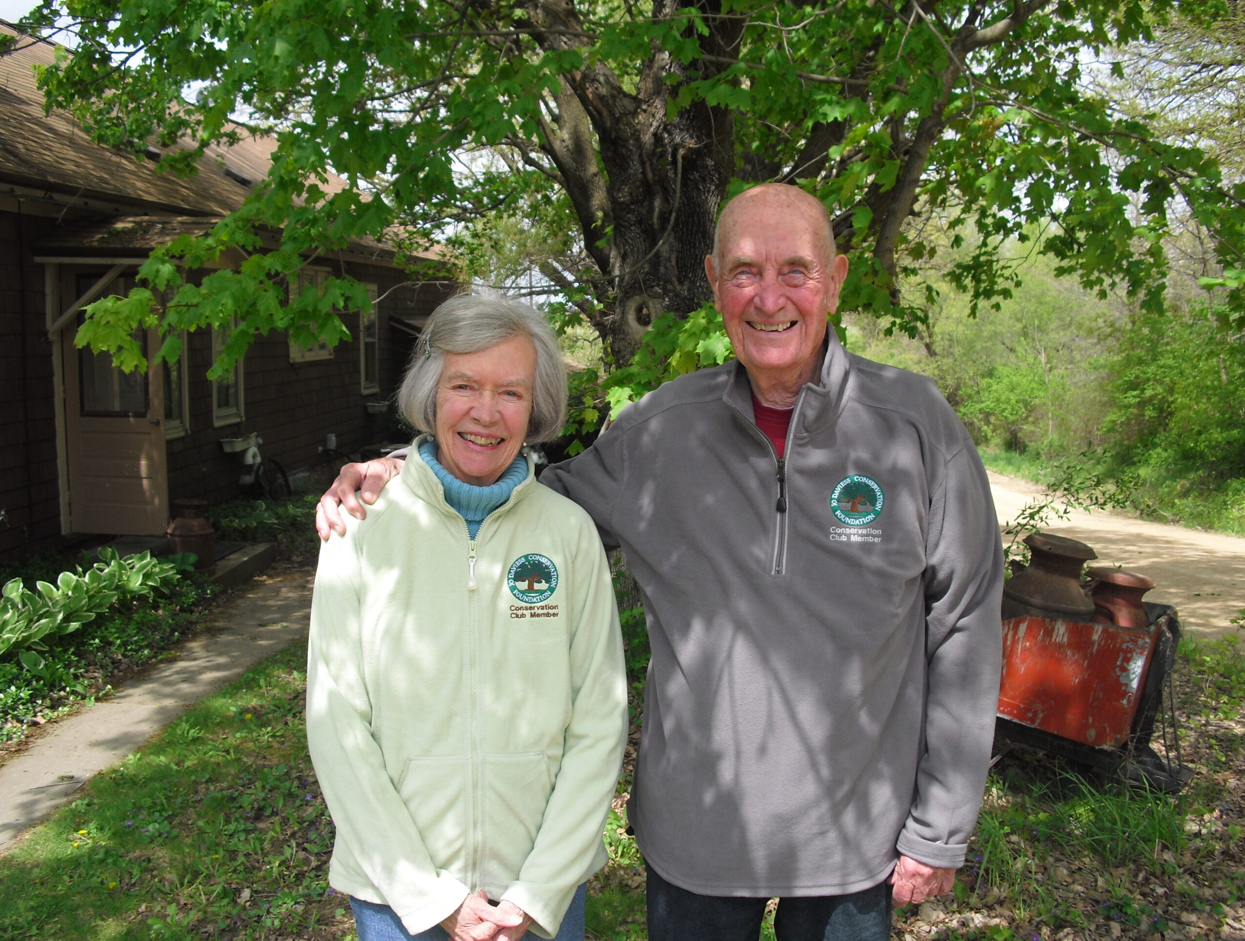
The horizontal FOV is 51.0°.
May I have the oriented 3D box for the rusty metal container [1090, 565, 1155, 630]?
[{"bbox_3d":[1.788,0.654,4.833,0.310,0.530,0.310,12,8,16],"label":"rusty metal container"}]

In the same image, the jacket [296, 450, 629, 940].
[{"bbox_3d":[-0.212,0.280,1.775,0.450,0.650,0.310,-1,7,-9],"label":"jacket"}]

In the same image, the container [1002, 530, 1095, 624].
[{"bbox_3d":[1.494,0.566,4.640,0.330,0.610,0.330,12,8,16],"label":"container"}]

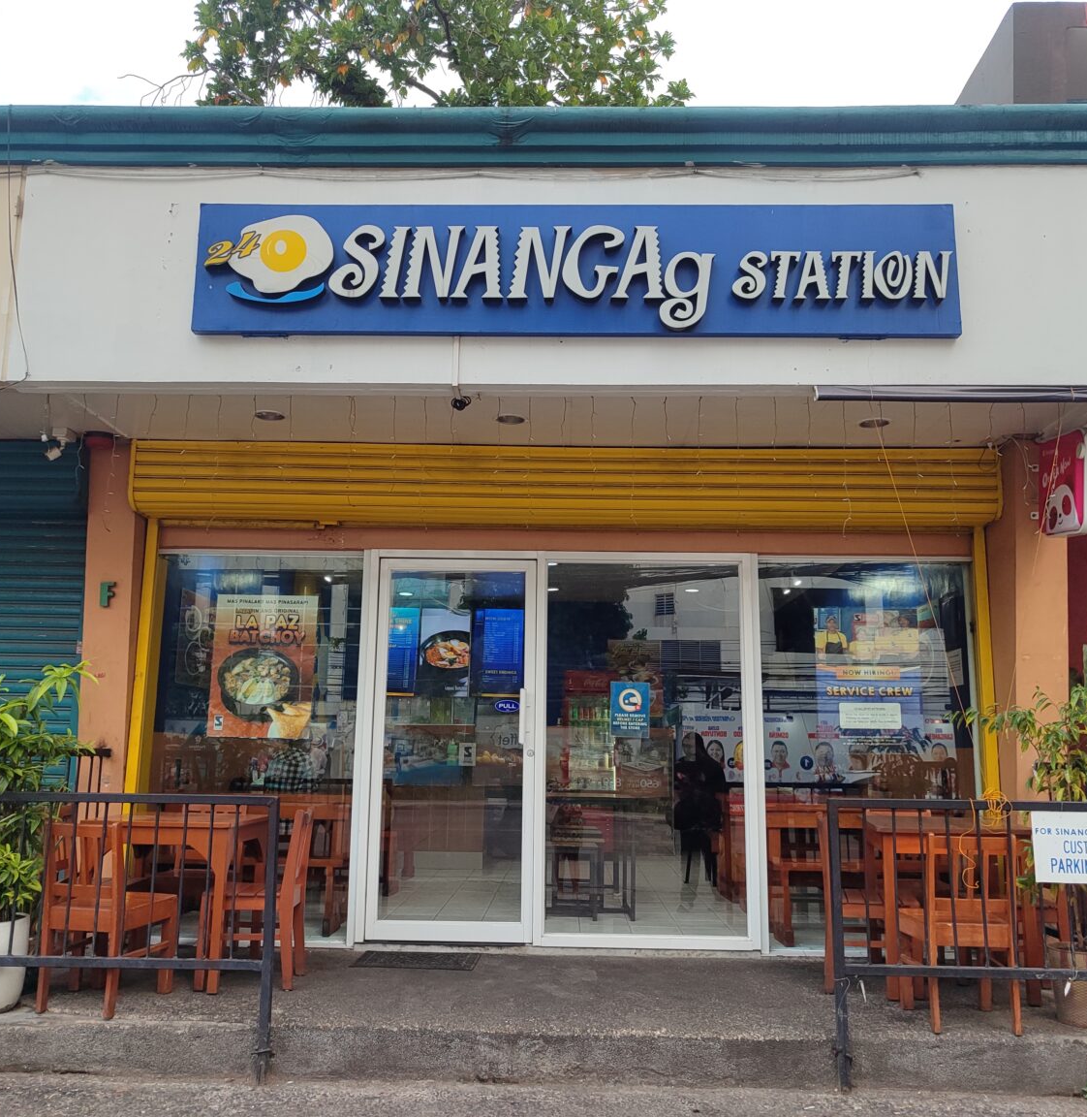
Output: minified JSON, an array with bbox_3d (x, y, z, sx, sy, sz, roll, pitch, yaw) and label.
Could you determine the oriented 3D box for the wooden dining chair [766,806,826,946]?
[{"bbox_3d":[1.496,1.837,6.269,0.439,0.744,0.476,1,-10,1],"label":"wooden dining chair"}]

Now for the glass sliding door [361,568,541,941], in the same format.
[{"bbox_3d":[-0.504,1.053,6.018,0.918,2.104,0.067,1,-10,1],"label":"glass sliding door"}]

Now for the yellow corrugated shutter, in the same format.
[{"bbox_3d":[0.113,-0.406,6.064,4.807,0.409,0.323,1,-10,1],"label":"yellow corrugated shutter"}]

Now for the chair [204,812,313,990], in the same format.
[{"bbox_3d":[-1.349,1.602,5.148,0.492,0.811,0.381,1,-10,1],"label":"chair"}]

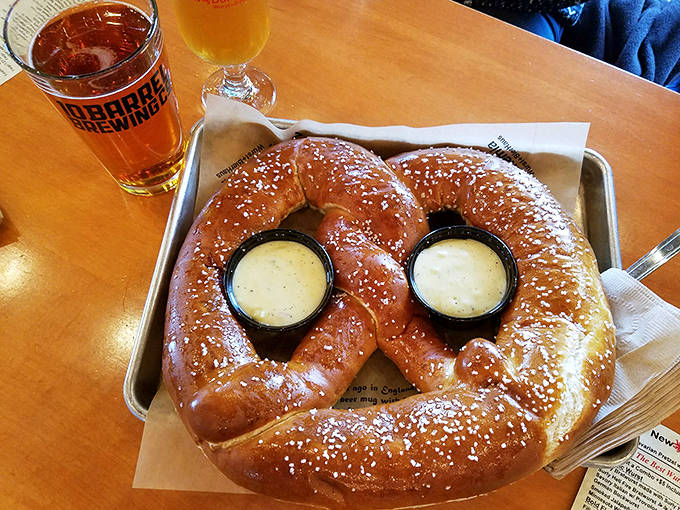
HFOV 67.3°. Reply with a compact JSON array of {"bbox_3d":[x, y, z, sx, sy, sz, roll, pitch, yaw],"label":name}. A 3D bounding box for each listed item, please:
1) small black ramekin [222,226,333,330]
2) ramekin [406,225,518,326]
[{"bbox_3d":[-0.039,0.024,0.353,0.073,0.038,0.073,0,65,1],"label":"small black ramekin"},{"bbox_3d":[0.087,0.020,0.368,0.073,0.038,0.073,-3,64,6],"label":"ramekin"}]

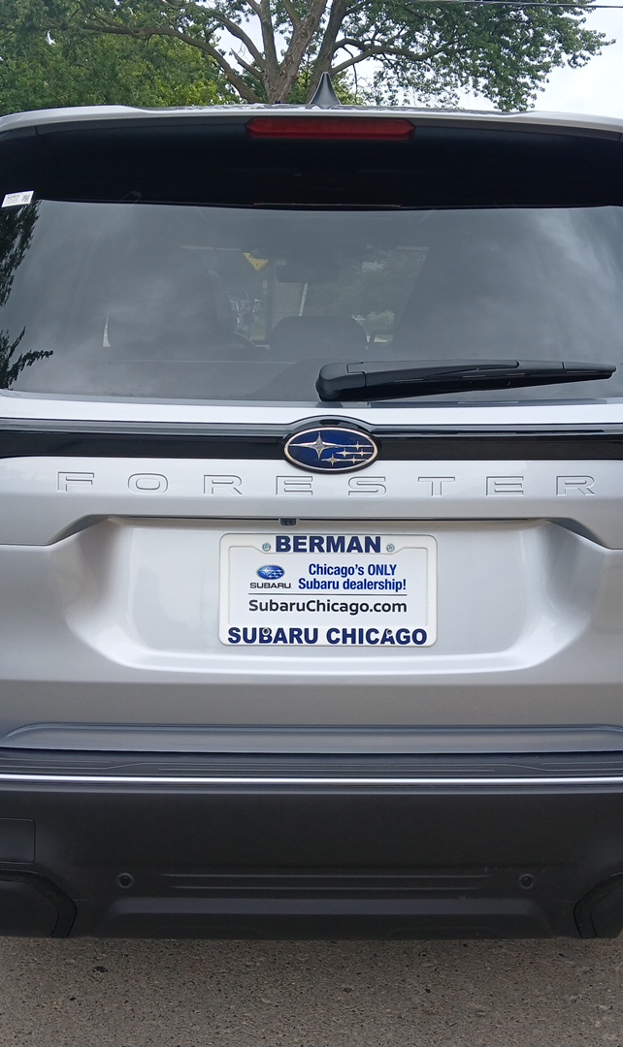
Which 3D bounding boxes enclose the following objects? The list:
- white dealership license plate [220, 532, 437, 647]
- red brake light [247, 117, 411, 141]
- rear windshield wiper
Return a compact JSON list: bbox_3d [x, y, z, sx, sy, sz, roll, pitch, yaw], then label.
[{"bbox_3d":[0.025,0.096,1.508,0.313,0.162,0.012,1,3,1],"label":"white dealership license plate"},{"bbox_3d":[0.029,-0.603,1.600,0.255,0.035,0.045,1,12,-1],"label":"red brake light"},{"bbox_3d":[0.229,-0.211,1.532,0.435,0.060,0.060,1,12,-1],"label":"rear windshield wiper"}]

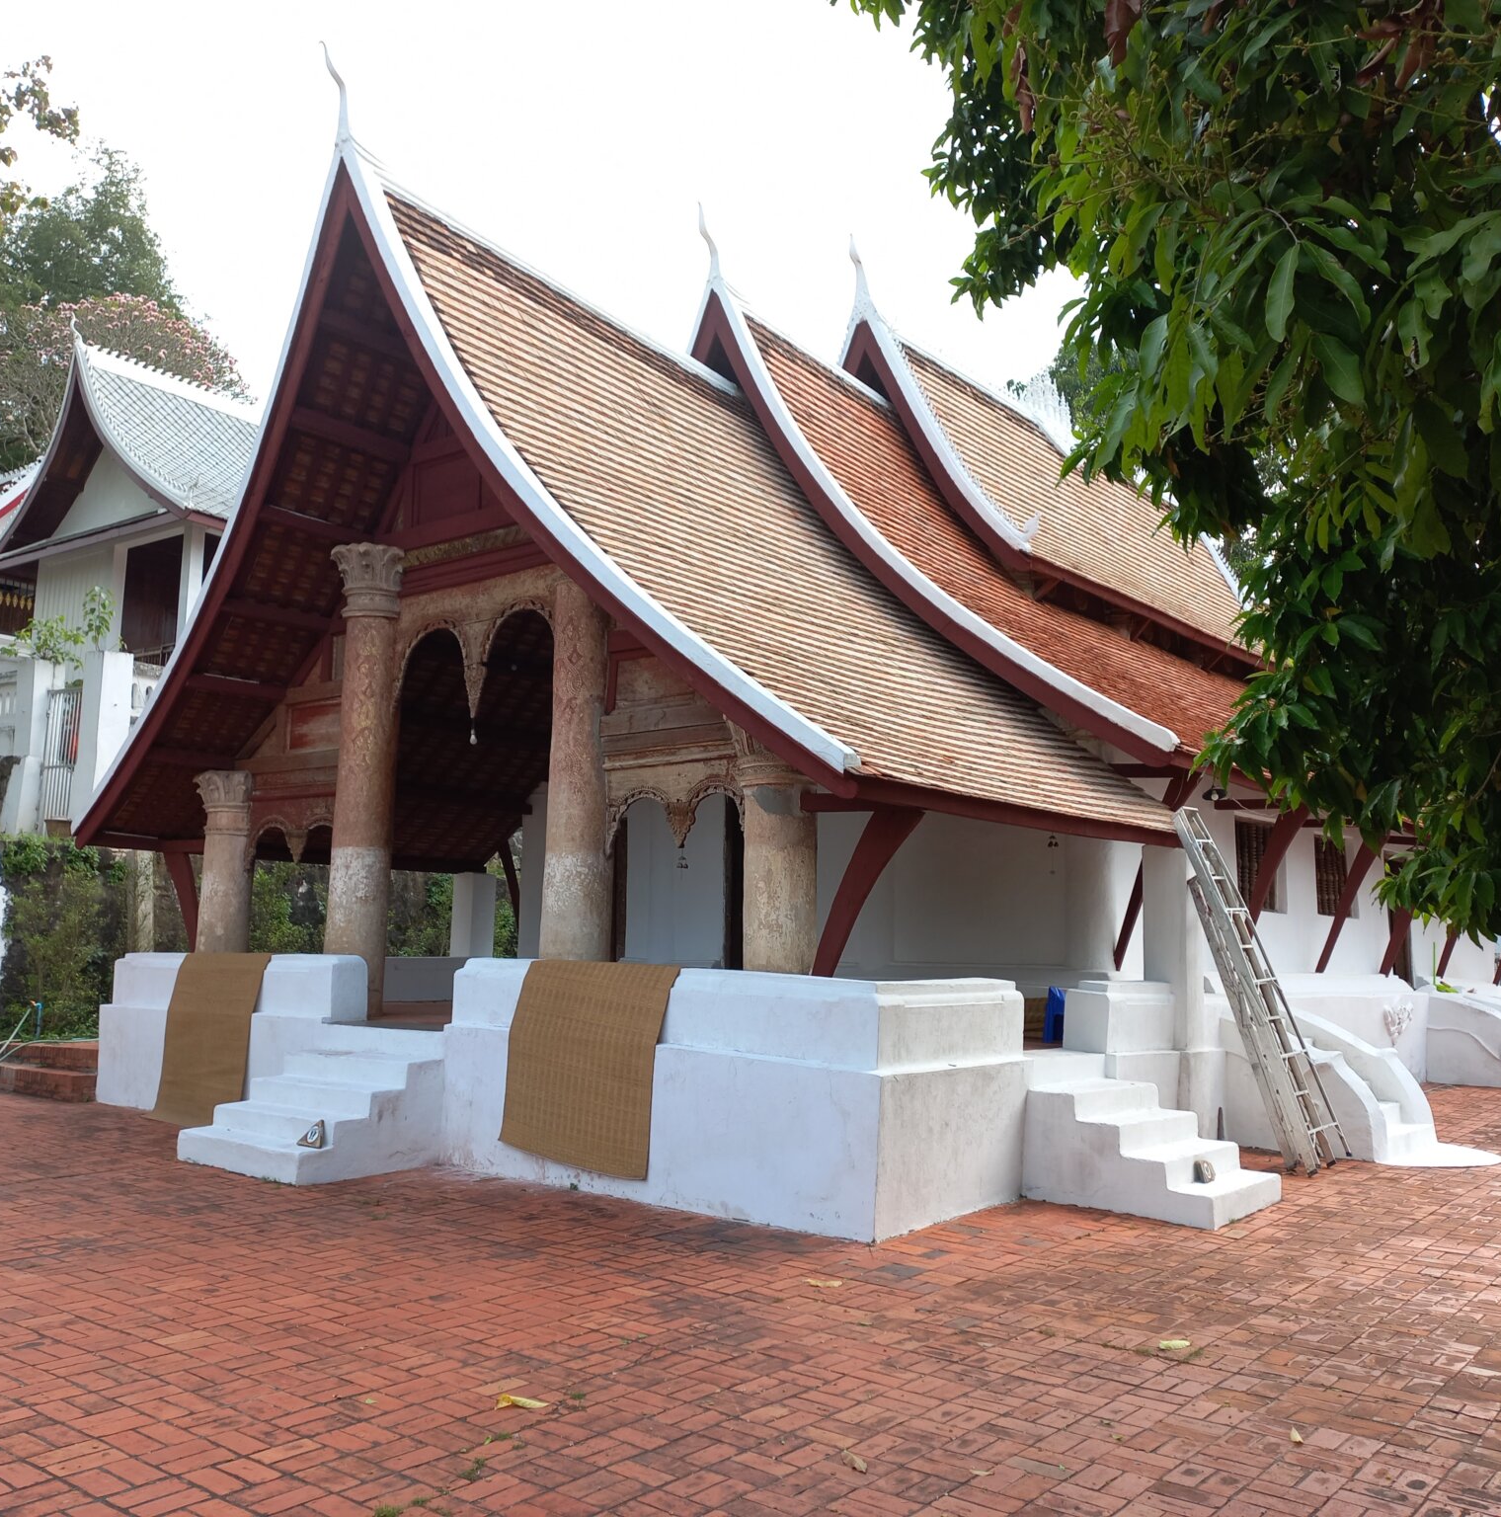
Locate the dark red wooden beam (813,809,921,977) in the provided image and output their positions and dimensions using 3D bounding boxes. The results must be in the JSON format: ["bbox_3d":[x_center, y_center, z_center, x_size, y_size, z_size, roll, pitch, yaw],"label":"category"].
[{"bbox_3d":[0.658,0.805,8.560,0.720,1.000,0.120,-4,-9,38],"label":"dark red wooden beam"}]

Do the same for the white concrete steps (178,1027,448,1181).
[{"bbox_3d":[-2.895,2.239,9.680,1.305,0.883,1.128,-4,-9,37],"label":"white concrete steps"}]

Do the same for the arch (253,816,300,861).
[{"bbox_3d":[-3.974,0.677,12.223,0.640,0.380,0.130,-4,-9,38],"label":"arch"}]

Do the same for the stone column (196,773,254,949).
[{"bbox_3d":[-4.512,1.106,12.609,0.491,2.031,0.491,-4,-9,37],"label":"stone column"}]

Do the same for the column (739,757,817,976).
[{"bbox_3d":[0.188,0.777,9.038,0.510,2.031,0.510,1,-7,0],"label":"column"}]

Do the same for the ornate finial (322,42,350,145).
[{"bbox_3d":[-2.882,-4.647,10.183,0.080,0.680,0.250,-4,-9,38],"label":"ornate finial"}]

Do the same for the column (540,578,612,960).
[{"bbox_3d":[-1.202,0.084,10.221,0.540,3.631,0.540,-4,-9,37],"label":"column"}]

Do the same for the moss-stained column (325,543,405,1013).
[{"bbox_3d":[-3.101,0.134,11.613,0.520,3.740,0.520,-4,-9,38],"label":"moss-stained column"}]

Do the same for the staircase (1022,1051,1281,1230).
[{"bbox_3d":[2.458,2.321,9.081,1.300,0.830,1.210,-4,-9,38],"label":"staircase"}]

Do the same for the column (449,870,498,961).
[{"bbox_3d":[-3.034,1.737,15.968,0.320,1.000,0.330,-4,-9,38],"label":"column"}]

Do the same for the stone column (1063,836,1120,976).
[{"bbox_3d":[2.957,1.134,12.650,0.451,1.570,0.451,-4,-9,37],"label":"stone column"}]

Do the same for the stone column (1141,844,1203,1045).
[{"bbox_3d":[3.220,1.442,11.108,0.330,1.480,0.330,-4,-9,38],"label":"stone column"}]

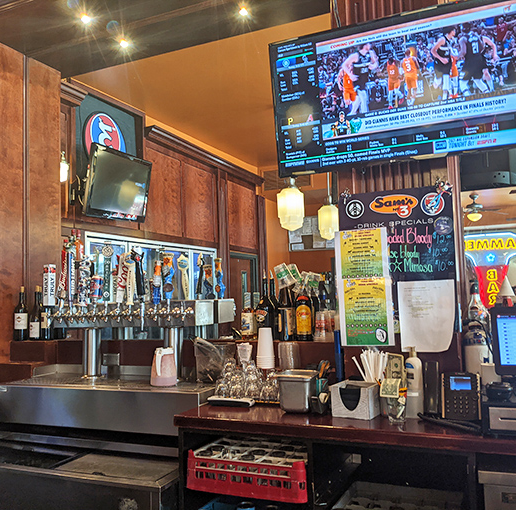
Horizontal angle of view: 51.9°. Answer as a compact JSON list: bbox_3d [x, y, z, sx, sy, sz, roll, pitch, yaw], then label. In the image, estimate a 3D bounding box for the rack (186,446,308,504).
[{"bbox_3d":[0.041,0.866,2.277,0.502,0.148,0.502,-4,-5,24],"label":"rack"}]

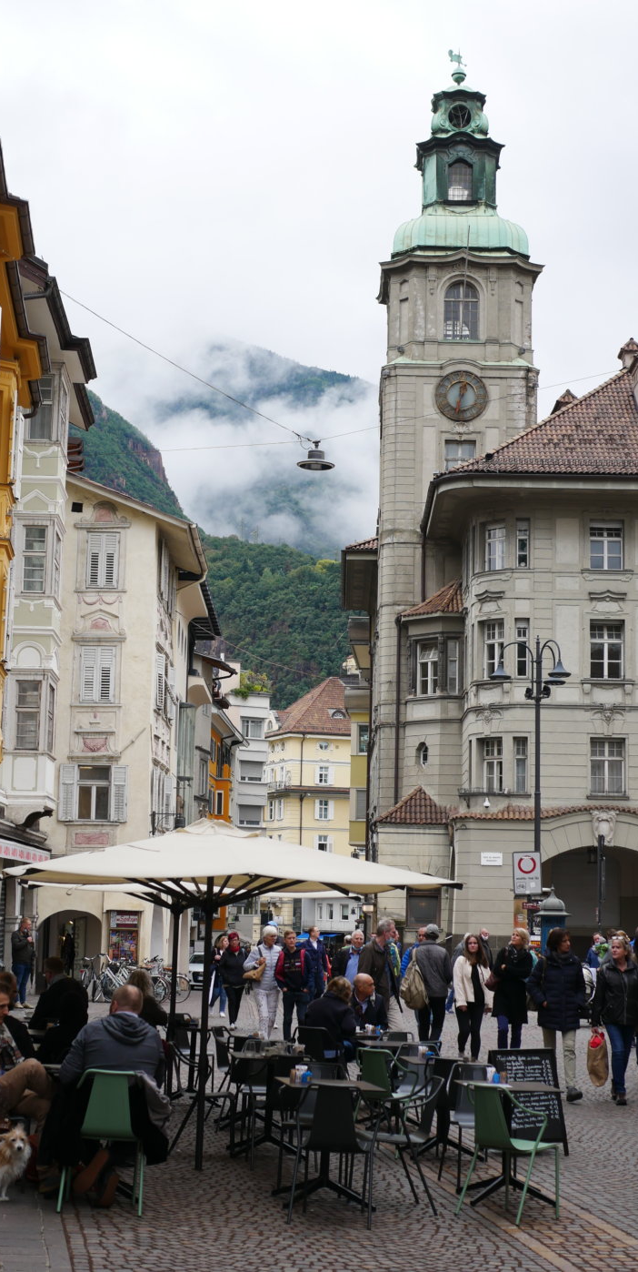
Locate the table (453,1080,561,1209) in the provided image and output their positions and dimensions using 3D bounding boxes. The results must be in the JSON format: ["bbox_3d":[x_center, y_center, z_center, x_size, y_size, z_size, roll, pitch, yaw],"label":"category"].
[{"bbox_3d":[1.277,3.415,12.400,0.610,0.740,0.640,2,-9,-5],"label":"table"}]

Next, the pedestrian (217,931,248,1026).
[{"bbox_3d":[-1.456,5.855,31.300,0.520,1.650,0.420,2,-9,-6],"label":"pedestrian"}]

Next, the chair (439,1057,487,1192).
[{"bbox_3d":[1.109,3.343,12.500,0.530,0.790,0.570,2,-9,-5],"label":"chair"}]

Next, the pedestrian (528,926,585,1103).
[{"bbox_3d":[2.363,3.702,18.003,0.580,1.670,0.480,3,-9,-8],"label":"pedestrian"}]

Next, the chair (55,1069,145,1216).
[{"bbox_3d":[-1.303,3.007,10.950,0.520,0.820,0.530,1,-9,-2],"label":"chair"}]

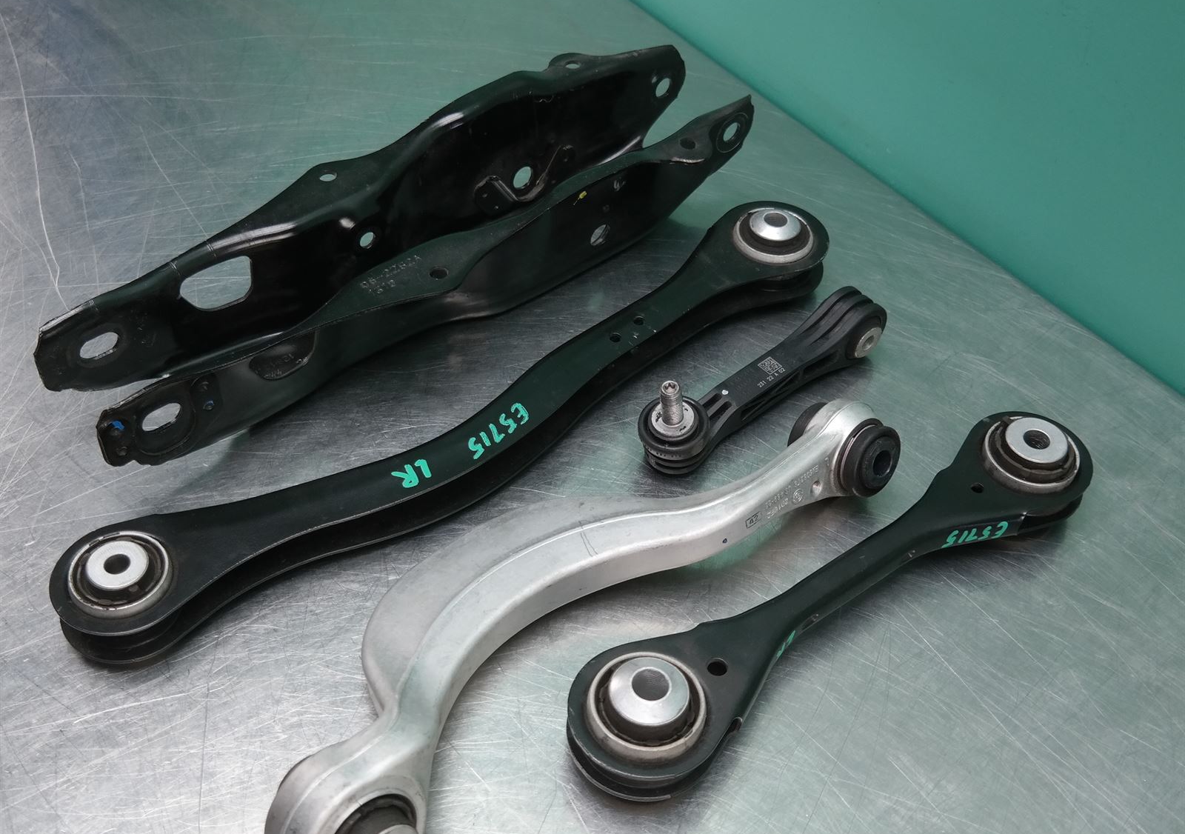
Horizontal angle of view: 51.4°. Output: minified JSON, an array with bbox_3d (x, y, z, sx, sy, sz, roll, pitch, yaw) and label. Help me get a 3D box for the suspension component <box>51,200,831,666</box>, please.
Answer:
[{"bbox_3d":[-0.044,-0.009,0.632,0.465,0.048,0.077,-29,55,-28],"label":"suspension component"}]

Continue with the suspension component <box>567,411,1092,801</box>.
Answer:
[{"bbox_3d":[0.120,0.073,0.557,0.308,0.062,0.063,-28,55,-27],"label":"suspension component"}]

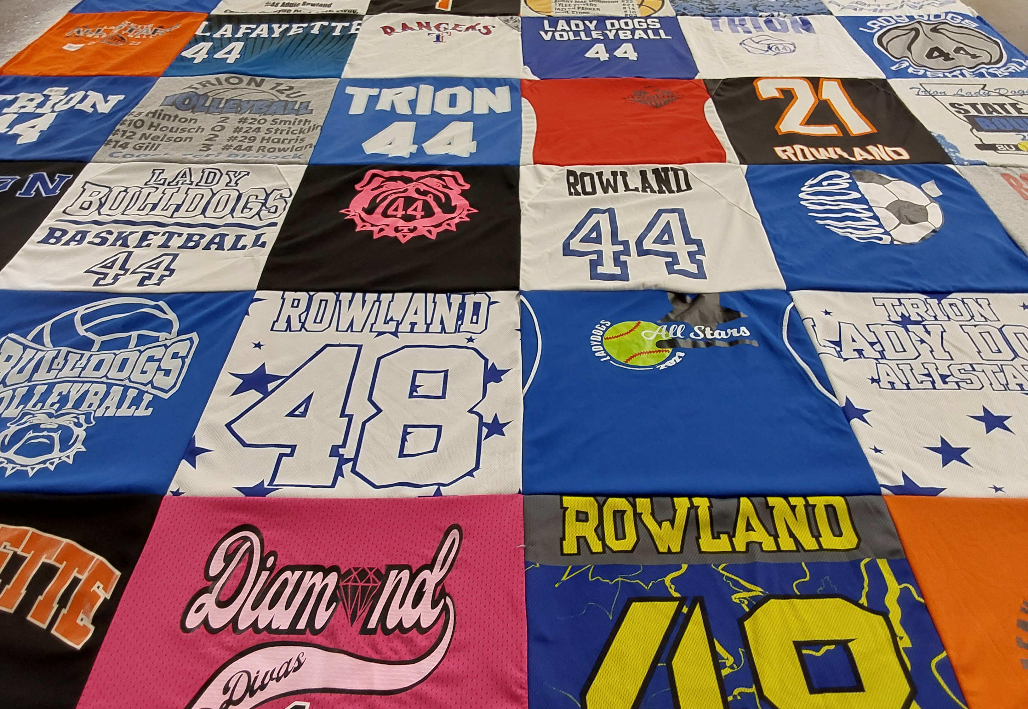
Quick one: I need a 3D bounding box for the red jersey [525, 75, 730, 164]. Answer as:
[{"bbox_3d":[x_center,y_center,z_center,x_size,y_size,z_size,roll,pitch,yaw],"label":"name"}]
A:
[{"bbox_3d":[0.192,-0.424,1.492,0.359,0.018,0.347,0,41,0],"label":"red jersey"}]

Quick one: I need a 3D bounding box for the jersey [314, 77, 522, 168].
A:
[{"bbox_3d":[-0.162,-0.425,1.494,0.349,0.018,0.348,0,41,0],"label":"jersey"}]

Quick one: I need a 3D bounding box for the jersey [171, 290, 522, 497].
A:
[{"bbox_3d":[-0.168,0.030,0.969,0.353,0.018,0.345,0,41,0],"label":"jersey"}]

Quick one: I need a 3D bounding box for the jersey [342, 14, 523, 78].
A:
[{"bbox_3d":[-0.162,-0.656,1.760,0.353,0.018,0.358,0,41,0],"label":"jersey"}]

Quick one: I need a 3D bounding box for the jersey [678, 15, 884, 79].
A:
[{"bbox_3d":[0.550,-0.653,1.755,0.357,0.018,0.350,0,41,0],"label":"jersey"}]

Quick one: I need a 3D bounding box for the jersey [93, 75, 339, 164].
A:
[{"bbox_3d":[-0.516,-0.428,1.498,0.359,0.018,0.349,0,41,0],"label":"jersey"}]

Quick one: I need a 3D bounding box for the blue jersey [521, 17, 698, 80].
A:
[{"bbox_3d":[0.193,-0.653,1.756,0.358,0.018,0.351,0,41,0],"label":"blue jersey"}]

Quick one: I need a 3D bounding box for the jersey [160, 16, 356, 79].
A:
[{"bbox_3d":[-0.517,-0.660,1.765,0.357,0.018,0.358,0,41,0],"label":"jersey"}]

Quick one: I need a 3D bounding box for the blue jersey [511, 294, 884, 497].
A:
[{"bbox_3d":[0.189,0.030,0.969,0.360,0.018,0.344,0,41,0],"label":"blue jersey"}]

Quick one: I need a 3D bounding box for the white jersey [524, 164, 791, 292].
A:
[{"bbox_3d":[0.190,-0.197,1.230,0.359,0.018,0.348,0,41,0],"label":"white jersey"}]

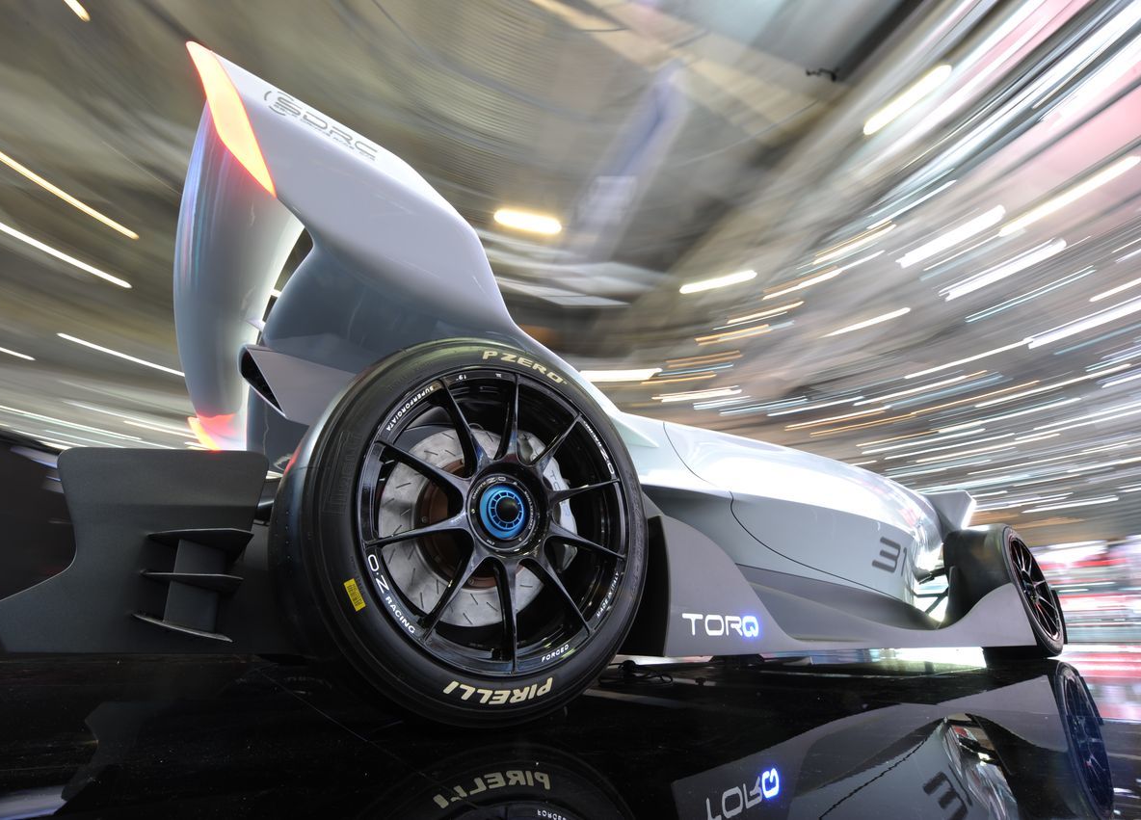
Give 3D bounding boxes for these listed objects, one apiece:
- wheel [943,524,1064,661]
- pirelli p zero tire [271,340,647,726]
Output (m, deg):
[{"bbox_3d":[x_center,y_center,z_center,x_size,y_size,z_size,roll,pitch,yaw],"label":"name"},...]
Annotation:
[{"bbox_3d":[2.397,0.999,2.659,0.670,0.670,0.290,16,-28,-32],"label":"wheel"},{"bbox_3d":[-0.180,0.218,0.936,0.670,0.670,0.310,16,-28,-32],"label":"pirelli p zero tire"}]

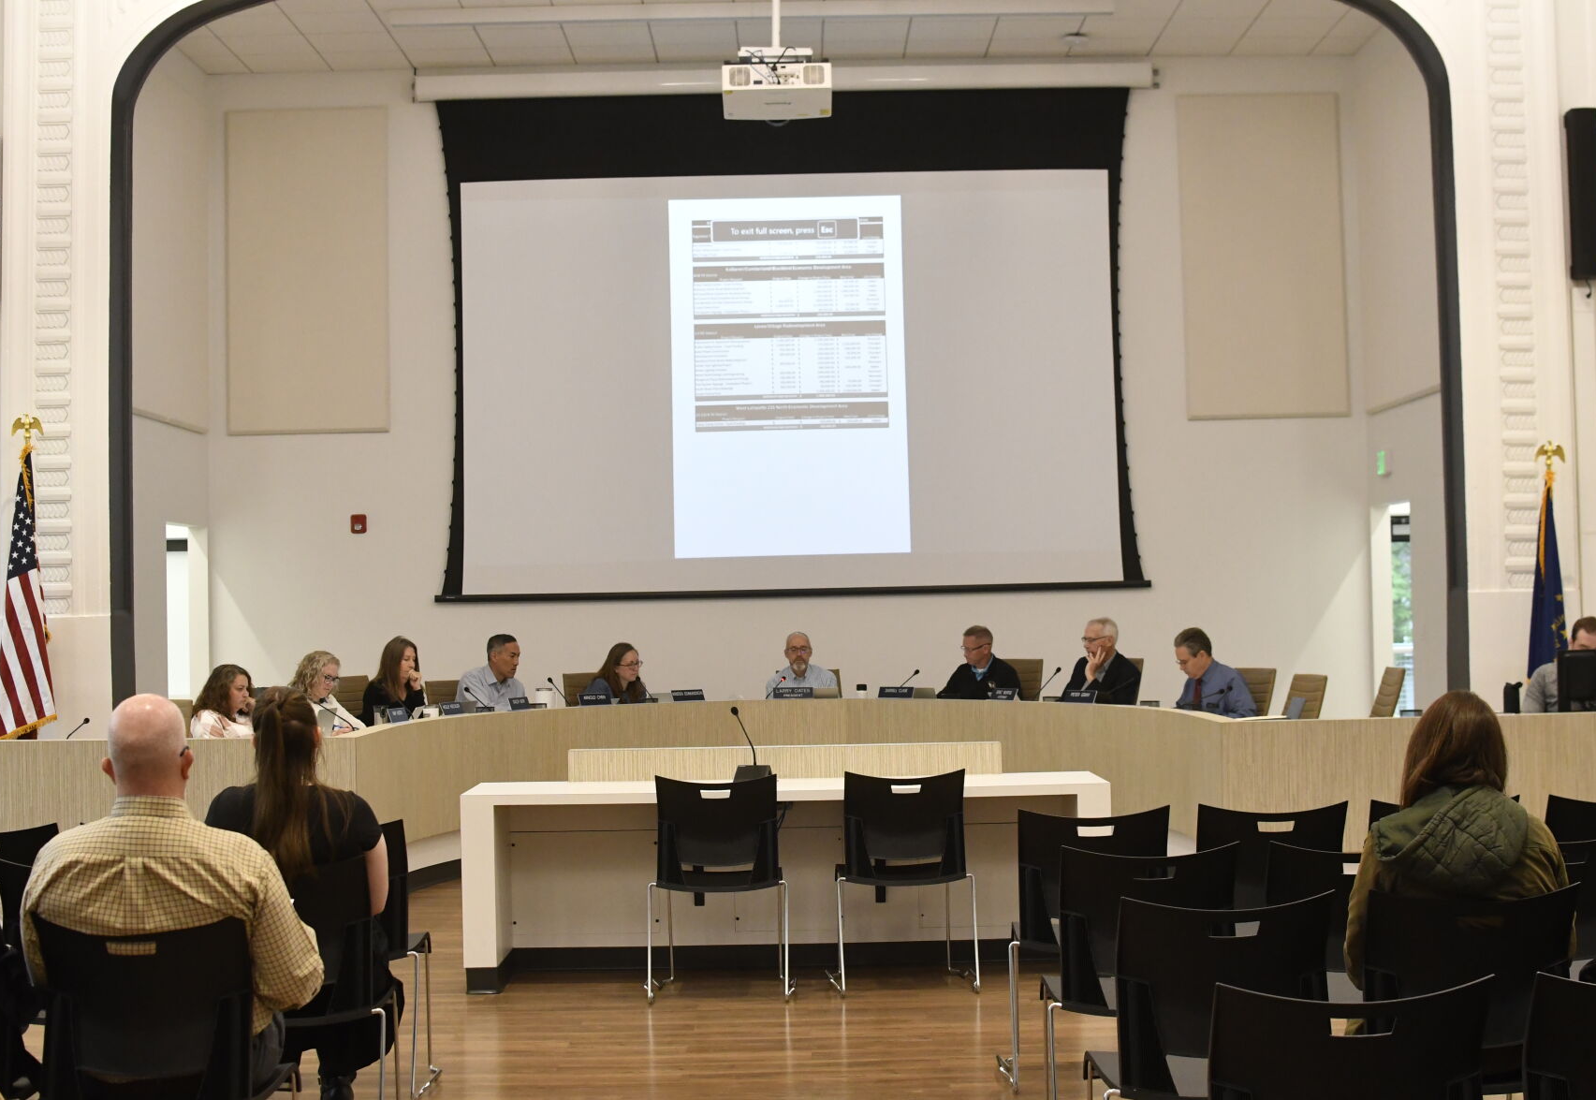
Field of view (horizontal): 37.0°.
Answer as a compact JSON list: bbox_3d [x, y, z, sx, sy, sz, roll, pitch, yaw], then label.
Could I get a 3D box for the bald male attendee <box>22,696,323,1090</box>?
[{"bbox_3d":[-1.291,0.958,5.277,0.620,1.289,0.830,-1,-2,8],"label":"bald male attendee"}]

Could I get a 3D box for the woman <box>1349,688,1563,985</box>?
[{"bbox_3d":[1.429,0.940,5.346,0.500,1.260,0.740,-1,-2,-2],"label":"woman"}]

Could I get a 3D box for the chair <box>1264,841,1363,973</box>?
[{"bbox_3d":[1.421,1.161,6.293,0.520,0.835,0.570,-1,-1,-3],"label":"chair"}]

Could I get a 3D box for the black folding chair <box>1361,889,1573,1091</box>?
[{"bbox_3d":[1.440,1.143,5.197,0.520,0.845,0.560,-1,-2,1],"label":"black folding chair"}]

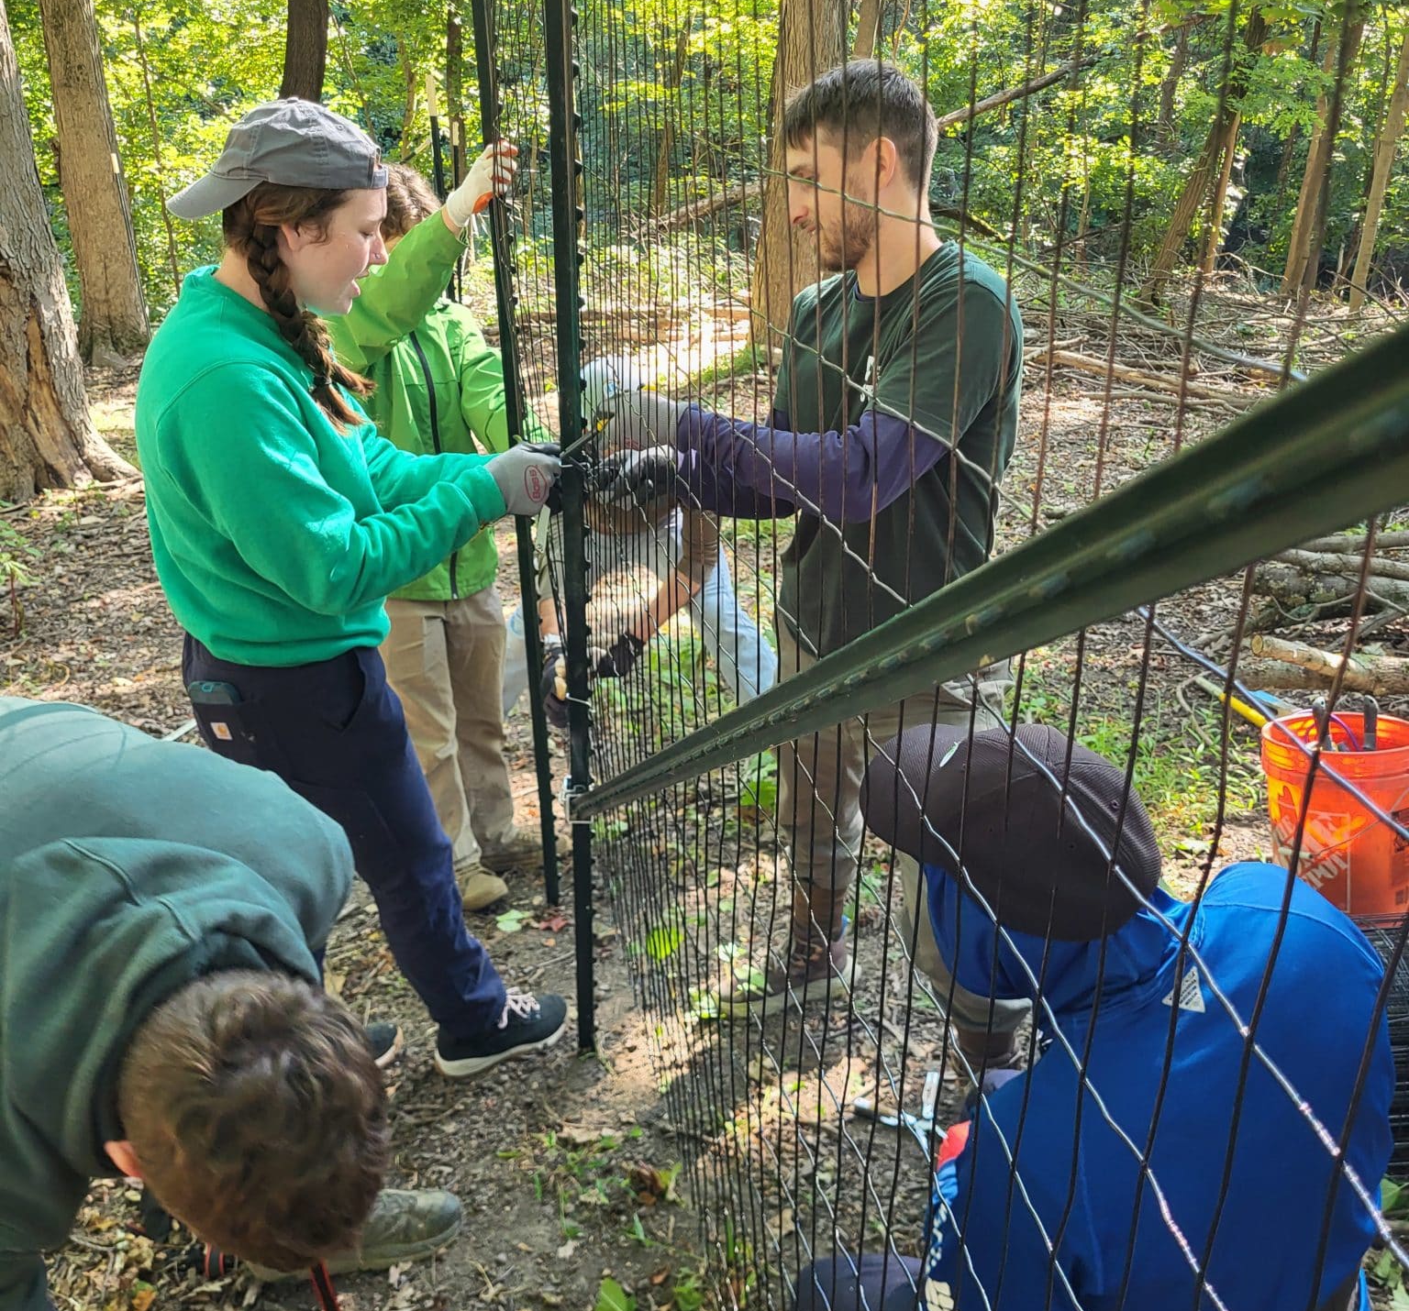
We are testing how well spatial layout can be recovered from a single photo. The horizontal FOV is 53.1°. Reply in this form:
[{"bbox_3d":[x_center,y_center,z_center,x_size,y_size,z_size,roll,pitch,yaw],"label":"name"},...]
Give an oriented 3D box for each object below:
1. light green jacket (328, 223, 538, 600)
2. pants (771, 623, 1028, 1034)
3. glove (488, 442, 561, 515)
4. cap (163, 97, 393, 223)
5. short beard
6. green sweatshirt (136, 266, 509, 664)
[{"bbox_3d":[-0.528,-0.480,2.720,0.480,0.710,0.400,-13,25,-29],"label":"light green jacket"},{"bbox_3d":[0.306,0.226,2.268,0.350,0.750,0.400,-9,27,-18],"label":"pants"},{"bbox_3d":[-0.240,-0.244,1.950,0.125,0.100,0.090,-4,26,-9],"label":"glove"},{"bbox_3d":[-0.549,-0.637,1.810,0.270,0.145,0.175,-1,26,-2],"label":"cap"},{"bbox_3d":[0.191,-0.558,1.880,0.090,0.105,0.130,-12,26,4],"label":"short beard"},{"bbox_3d":[-0.526,-0.269,1.950,0.480,0.550,0.440,-2,26,-5],"label":"green sweatshirt"}]

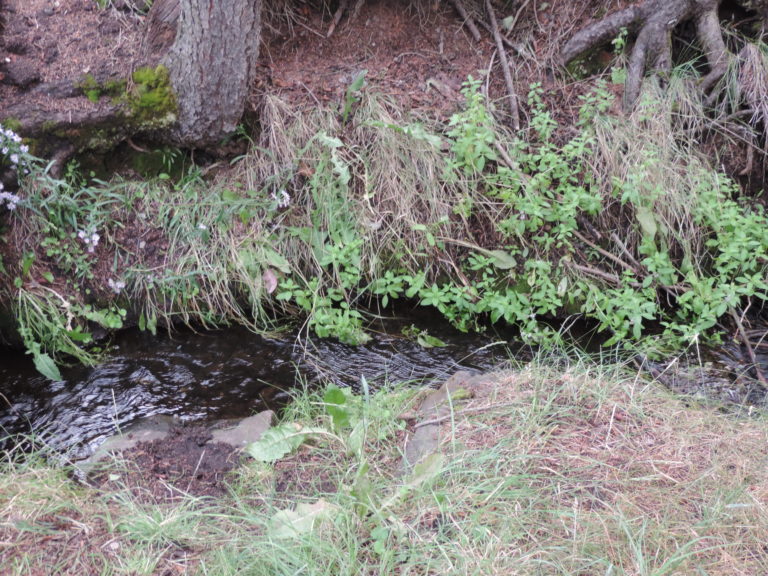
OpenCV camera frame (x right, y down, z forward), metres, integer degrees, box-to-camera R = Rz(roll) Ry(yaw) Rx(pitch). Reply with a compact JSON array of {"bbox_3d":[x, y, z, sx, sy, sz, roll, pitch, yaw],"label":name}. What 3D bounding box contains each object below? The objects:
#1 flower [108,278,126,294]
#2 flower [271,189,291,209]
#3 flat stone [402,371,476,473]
[{"bbox_3d":[-0.808,-0.004,3.150,0.056,0.046,0.045,0,26,0],"label":"flower"},{"bbox_3d":[-0.328,-0.283,3.300,0.058,0.055,0.045,0,26,0],"label":"flower"},{"bbox_3d":[0.131,0.345,2.513,0.160,0.080,0.420,8,27,17],"label":"flat stone"}]

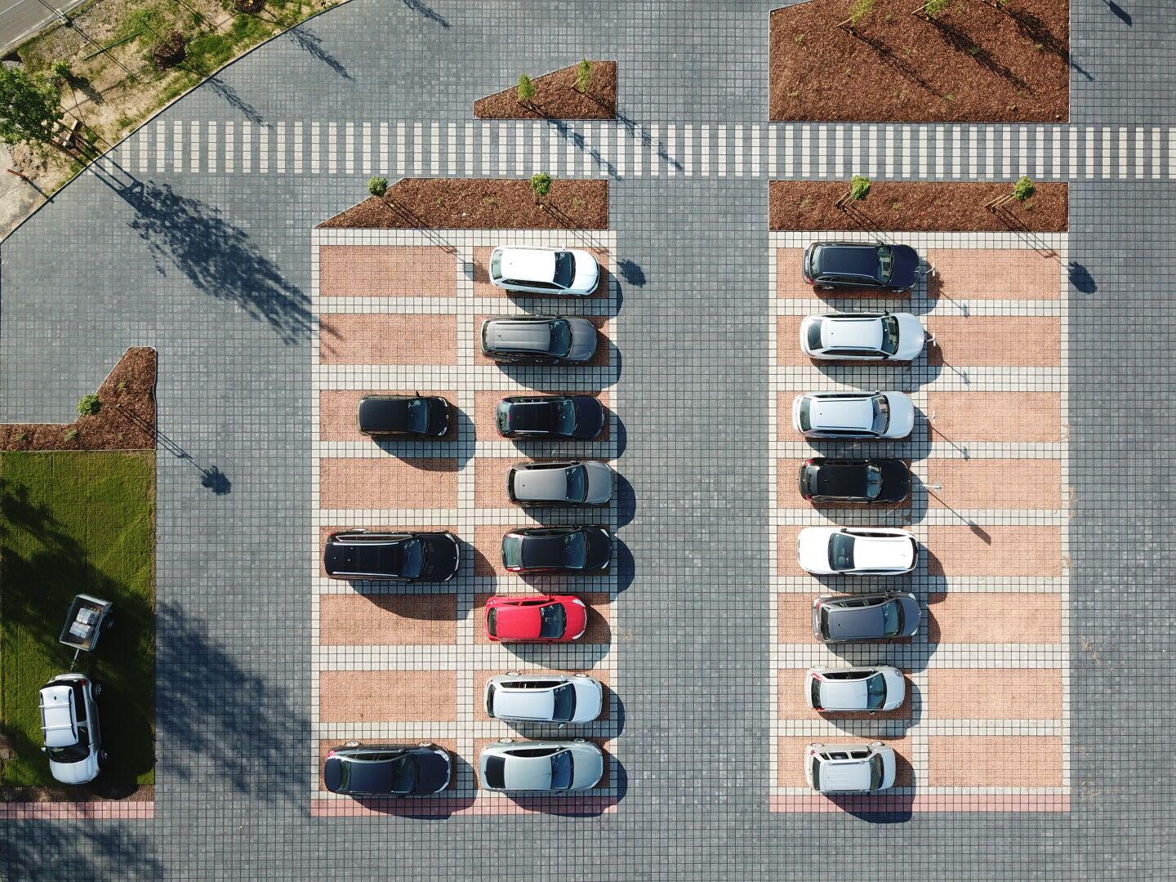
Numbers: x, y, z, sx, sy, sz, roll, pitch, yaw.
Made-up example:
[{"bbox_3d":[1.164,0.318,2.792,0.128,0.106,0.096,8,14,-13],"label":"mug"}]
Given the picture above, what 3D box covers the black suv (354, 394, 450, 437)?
[{"bbox_3d":[-7.118,-0.953,33.944,3.550,1.480,1.610,0,90,-1],"label":"black suv"}]

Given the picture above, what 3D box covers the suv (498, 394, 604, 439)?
[{"bbox_3d":[-1.421,-0.896,34.036,4.220,1.500,1.700,0,90,-1],"label":"suv"}]

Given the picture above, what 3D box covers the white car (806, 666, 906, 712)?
[{"bbox_3d":[10.433,9.670,34.332,3.840,1.530,1.660,-1,90,-1],"label":"white car"}]

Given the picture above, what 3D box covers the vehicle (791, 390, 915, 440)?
[{"bbox_3d":[10.347,-0.999,34.262,4.760,1.470,1.830,0,90,-1],"label":"vehicle"}]

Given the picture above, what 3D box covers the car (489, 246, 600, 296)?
[{"bbox_3d":[-1.648,-6.581,34.137,4.240,1.480,1.750,3,90,-1],"label":"car"}]

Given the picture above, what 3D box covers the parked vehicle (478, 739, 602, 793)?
[{"bbox_3d":[-1.770,12.576,34.092,4.770,1.500,1.880,0,90,-1],"label":"parked vehicle"}]

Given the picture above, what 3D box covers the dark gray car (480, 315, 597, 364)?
[{"bbox_3d":[-1.867,-3.912,34.053,4.460,1.630,1.830,0,90,-1],"label":"dark gray car"}]

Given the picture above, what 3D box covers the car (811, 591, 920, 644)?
[{"bbox_3d":[10.877,6.879,34.306,4.240,1.610,1.810,-4,90,-1],"label":"car"}]

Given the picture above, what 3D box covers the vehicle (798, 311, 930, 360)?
[{"bbox_3d":[10.714,-4.055,34.286,4.850,1.470,1.860,1,90,-1],"label":"vehicle"}]

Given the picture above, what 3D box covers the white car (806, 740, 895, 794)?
[{"bbox_3d":[10.234,12.639,34.253,3.500,1.670,1.610,-1,90,-1],"label":"white car"}]

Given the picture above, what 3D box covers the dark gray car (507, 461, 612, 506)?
[{"bbox_3d":[-1.037,1.644,34.043,4.120,1.470,1.710,0,90,-1],"label":"dark gray car"}]

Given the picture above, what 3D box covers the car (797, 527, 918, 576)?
[{"bbox_3d":[10.514,4.298,34.220,4.680,1.500,1.840,0,90,-1],"label":"car"}]

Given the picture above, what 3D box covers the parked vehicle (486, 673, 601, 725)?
[{"bbox_3d":[-1.702,9.958,33.979,4.570,1.480,1.790,1,90,-1],"label":"parked vehicle"}]

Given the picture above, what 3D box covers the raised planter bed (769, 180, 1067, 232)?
[{"bbox_3d":[13.143,-9.284,35.019,11.960,0.150,1.930,0,90,-1],"label":"raised planter bed"}]

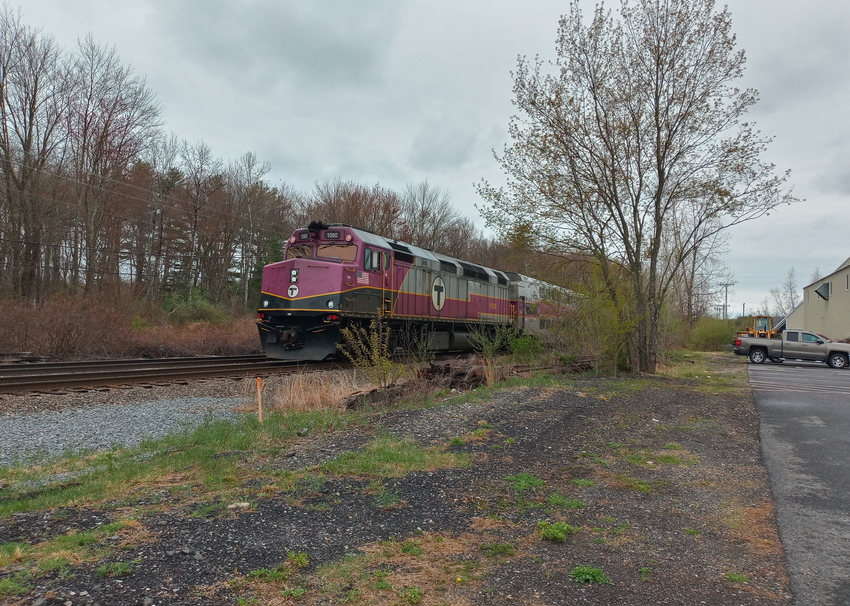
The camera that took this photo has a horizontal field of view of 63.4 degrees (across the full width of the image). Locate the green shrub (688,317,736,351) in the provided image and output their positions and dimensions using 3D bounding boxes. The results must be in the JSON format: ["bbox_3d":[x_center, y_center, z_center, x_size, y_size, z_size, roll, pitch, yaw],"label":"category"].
[{"bbox_3d":[25.920,2.777,62.000,4.300,3.100,3.800,-1,-3,23],"label":"green shrub"}]

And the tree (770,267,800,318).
[{"bbox_3d":[52.421,0.393,100.000,4.500,11.400,4.400,-1,-3,27],"label":"tree"}]

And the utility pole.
[{"bbox_3d":[50.991,1.771,116.000,2.450,9.900,0.300,-1,-3,22],"label":"utility pole"}]

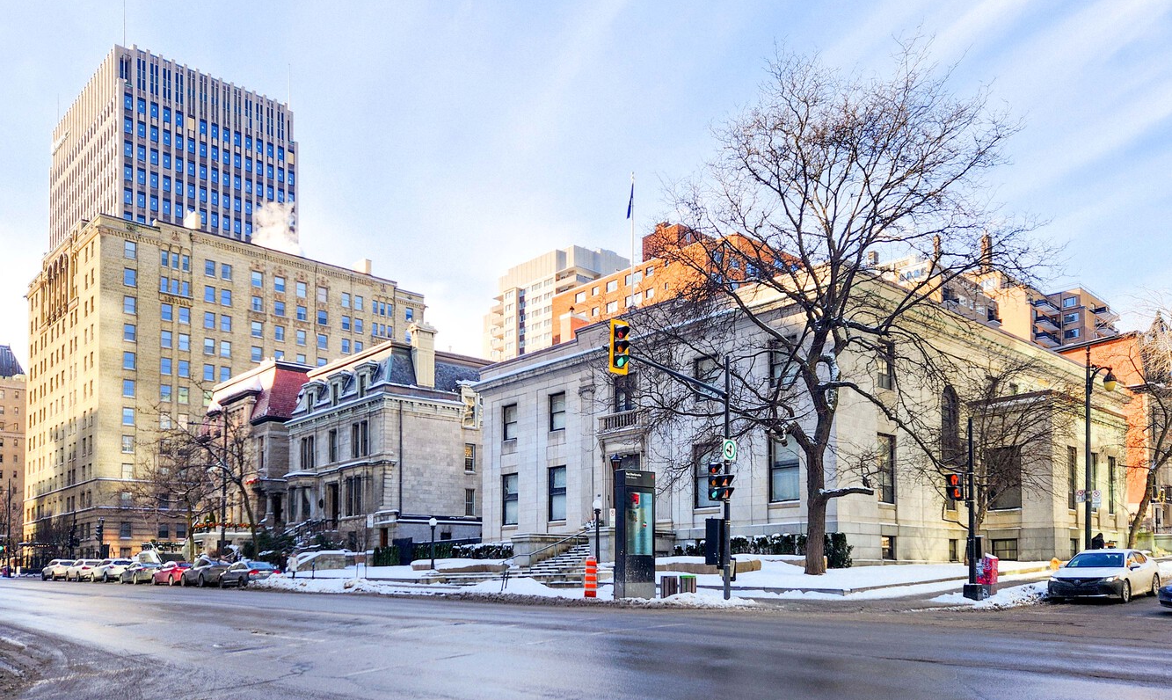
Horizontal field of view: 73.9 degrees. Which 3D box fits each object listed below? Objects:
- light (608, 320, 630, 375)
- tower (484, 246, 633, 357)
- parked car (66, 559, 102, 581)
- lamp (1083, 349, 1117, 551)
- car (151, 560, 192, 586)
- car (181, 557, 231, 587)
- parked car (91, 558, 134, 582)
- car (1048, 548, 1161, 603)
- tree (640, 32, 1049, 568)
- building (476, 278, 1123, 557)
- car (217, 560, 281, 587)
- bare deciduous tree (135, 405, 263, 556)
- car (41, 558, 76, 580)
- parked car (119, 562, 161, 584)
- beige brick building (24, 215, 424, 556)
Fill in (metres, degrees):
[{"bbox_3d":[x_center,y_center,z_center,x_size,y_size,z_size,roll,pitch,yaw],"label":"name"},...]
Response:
[{"bbox_3d":[0.841,-0.069,19.600,0.400,1.280,0.600,-8,-11,43],"label":"light"},{"bbox_3d":[-5.467,6.173,175.668,20.000,50.000,30.000,10,-15,-43],"label":"tower"},{"bbox_3d":[-38.662,16.976,60.271,4.550,1.620,1.830,-7,-11,42],"label":"parked car"},{"bbox_3d":[17.350,3.860,26.400,0.450,8.100,1.150,8,-11,-44],"label":"lamp"},{"bbox_3d":[-29.046,15.700,54.600,4.400,1.470,1.780,-10,-15,41],"label":"car"},{"bbox_3d":[-21.615,12.677,44.671,4.550,1.550,1.830,-7,-11,42],"label":"car"},{"bbox_3d":[-33.876,15.762,55.891,4.550,1.620,1.830,-7,-11,42],"label":"parked car"},{"bbox_3d":[15.840,6.829,23.700,4.850,1.450,1.840,10,-15,-41],"label":"car"},{"bbox_3d":[9.298,-1.559,28.500,14.500,19.000,13.500,-3,-8,18],"label":"tree"},{"bbox_3d":[16.610,7.213,55.371,38.000,12.800,28.500,10,-15,-42],"label":"building"},{"bbox_3d":[-20.491,13.684,47.300,4.700,1.450,1.830,-10,-15,41],"label":"car"},{"bbox_3d":[-24.454,8.730,49.000,7.800,11.000,7.000,4,-9,-26],"label":"bare deciduous tree"},{"bbox_3d":[-43.584,18.230,64.775,4.550,1.640,1.830,-7,-11,42],"label":"car"},{"bbox_3d":[-33.677,16.844,58.700,4.600,1.460,1.800,-10,-15,41],"label":"parked car"},{"bbox_3d":[-56.395,9.927,120.719,42.000,41.000,38.000,10,-15,-43],"label":"beige brick building"}]

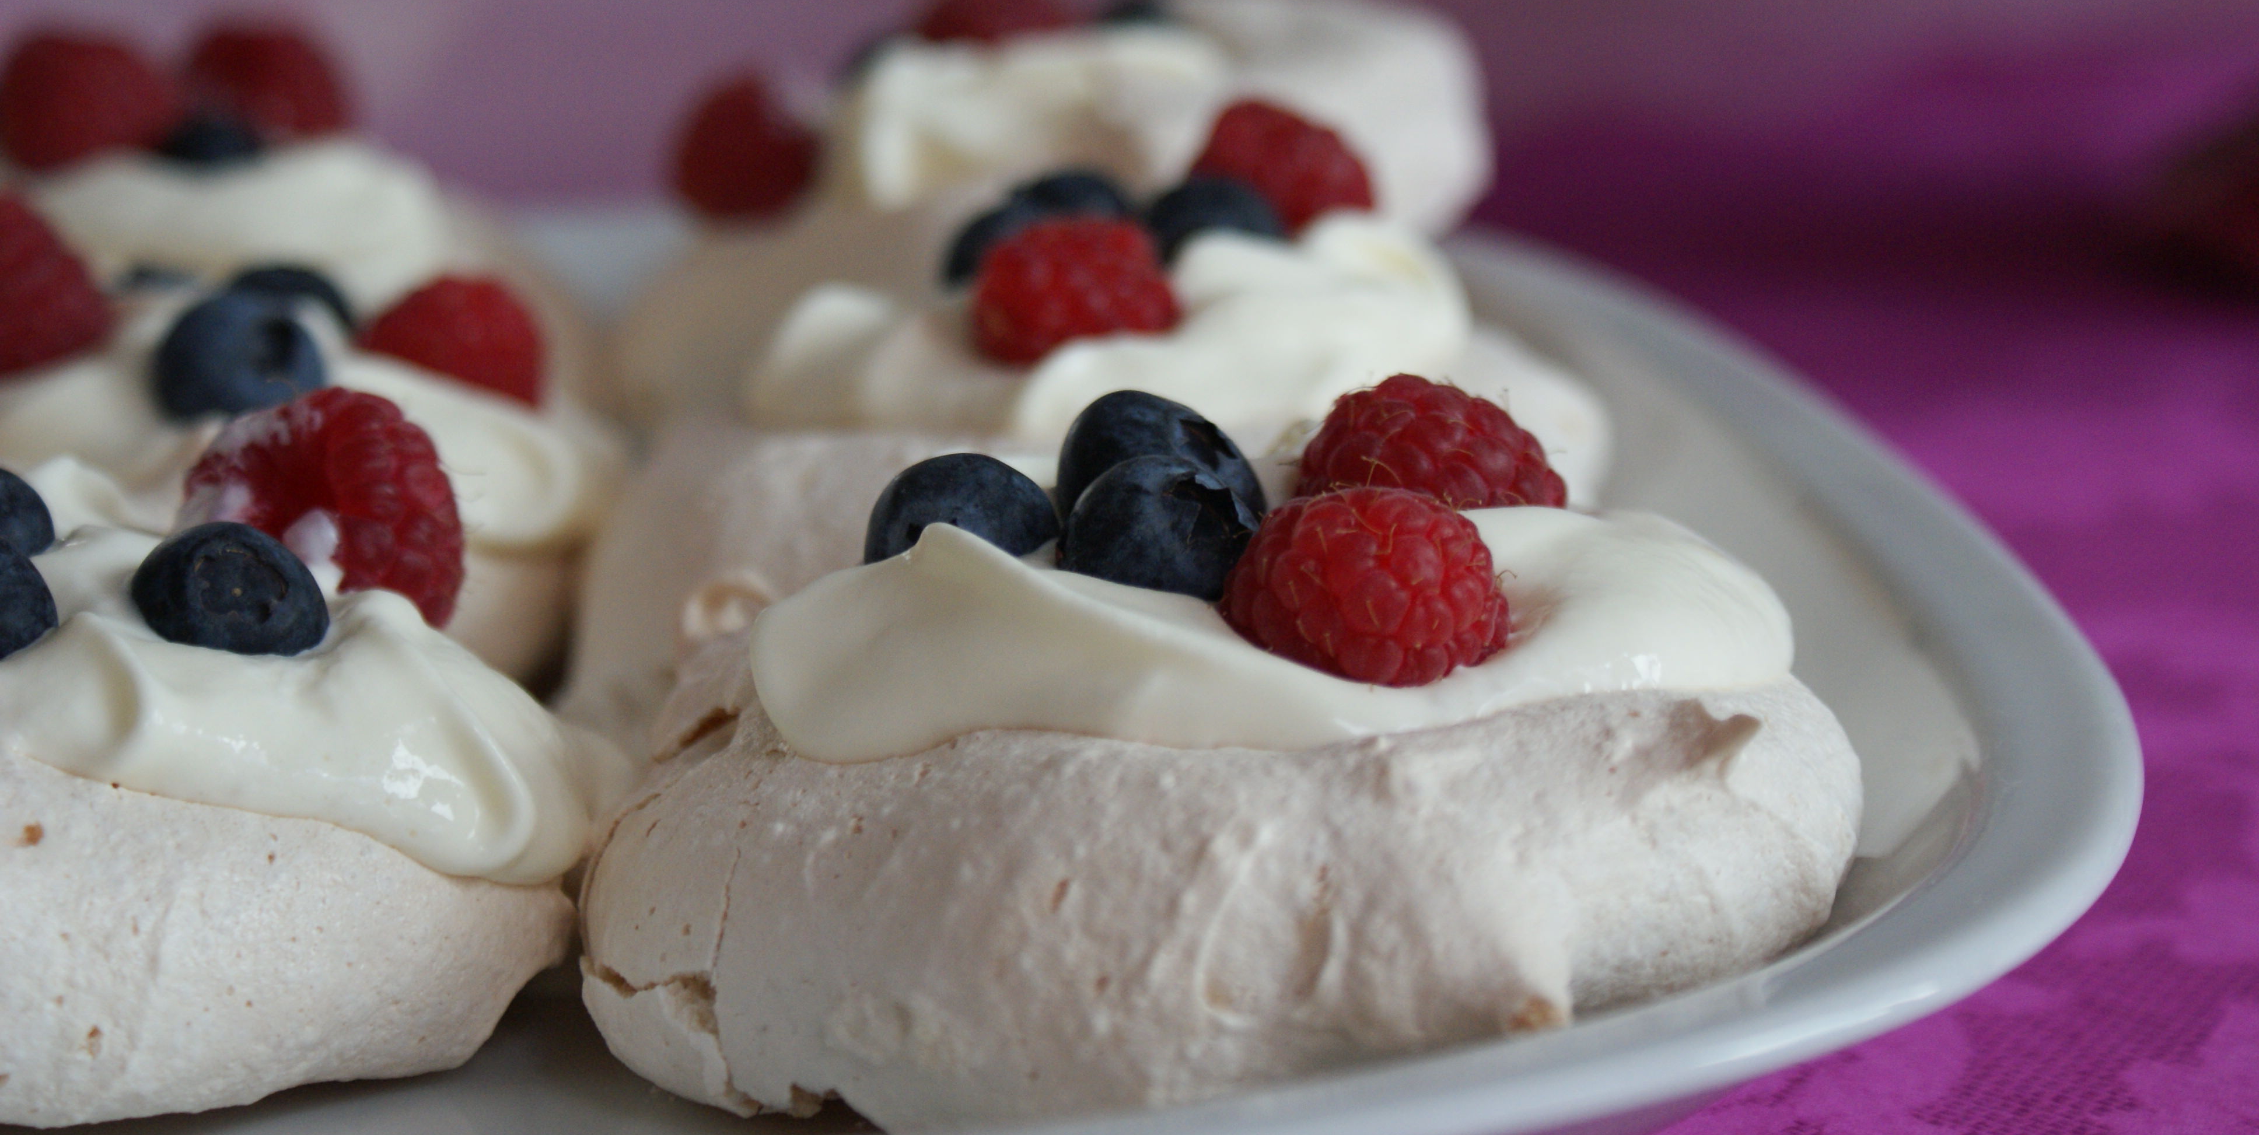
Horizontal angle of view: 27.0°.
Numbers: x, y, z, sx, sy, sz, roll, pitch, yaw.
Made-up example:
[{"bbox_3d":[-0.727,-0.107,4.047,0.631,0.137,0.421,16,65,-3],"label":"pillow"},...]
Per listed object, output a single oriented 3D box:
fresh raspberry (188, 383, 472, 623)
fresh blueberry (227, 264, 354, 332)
[{"bbox_3d":[-0.063,-0.004,0.368,0.021,0.019,0.020,0,15,0],"label":"fresh raspberry"},{"bbox_3d":[-0.084,-0.024,0.470,0.014,0.013,0.014,0,15,0],"label":"fresh blueberry"}]

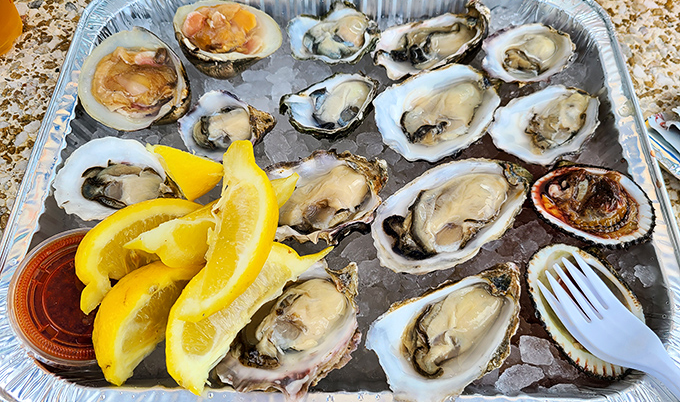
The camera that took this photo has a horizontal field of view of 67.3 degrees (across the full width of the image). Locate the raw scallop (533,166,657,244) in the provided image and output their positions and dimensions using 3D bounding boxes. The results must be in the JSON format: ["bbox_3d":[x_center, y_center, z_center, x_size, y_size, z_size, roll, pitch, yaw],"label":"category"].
[{"bbox_3d":[0.124,0.006,0.261,0.059,0.024,0.045,10,61,5],"label":"raw scallop"}]

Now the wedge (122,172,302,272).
[{"bbox_3d":[-0.060,0.011,0.232,0.082,0.028,0.030,-23,63,-13],"label":"wedge"}]

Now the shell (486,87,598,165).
[{"bbox_3d":[0.119,-0.041,0.292,0.070,0.022,0.043,-26,64,-14],"label":"shell"}]

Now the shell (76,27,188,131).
[{"bbox_3d":[-0.116,-0.066,0.300,0.060,0.030,0.069,-16,69,-6],"label":"shell"}]

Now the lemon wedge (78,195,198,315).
[{"bbox_3d":[-0.099,0.020,0.243,0.032,0.024,0.074,43,67,6],"label":"lemon wedge"}]

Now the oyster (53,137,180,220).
[{"bbox_3d":[-0.114,-0.006,0.273,0.071,0.022,0.051,13,61,7],"label":"oyster"}]

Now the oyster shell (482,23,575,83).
[{"bbox_3d":[0.113,-0.087,0.316,0.055,0.022,0.045,-12,64,-6],"label":"oyster shell"}]

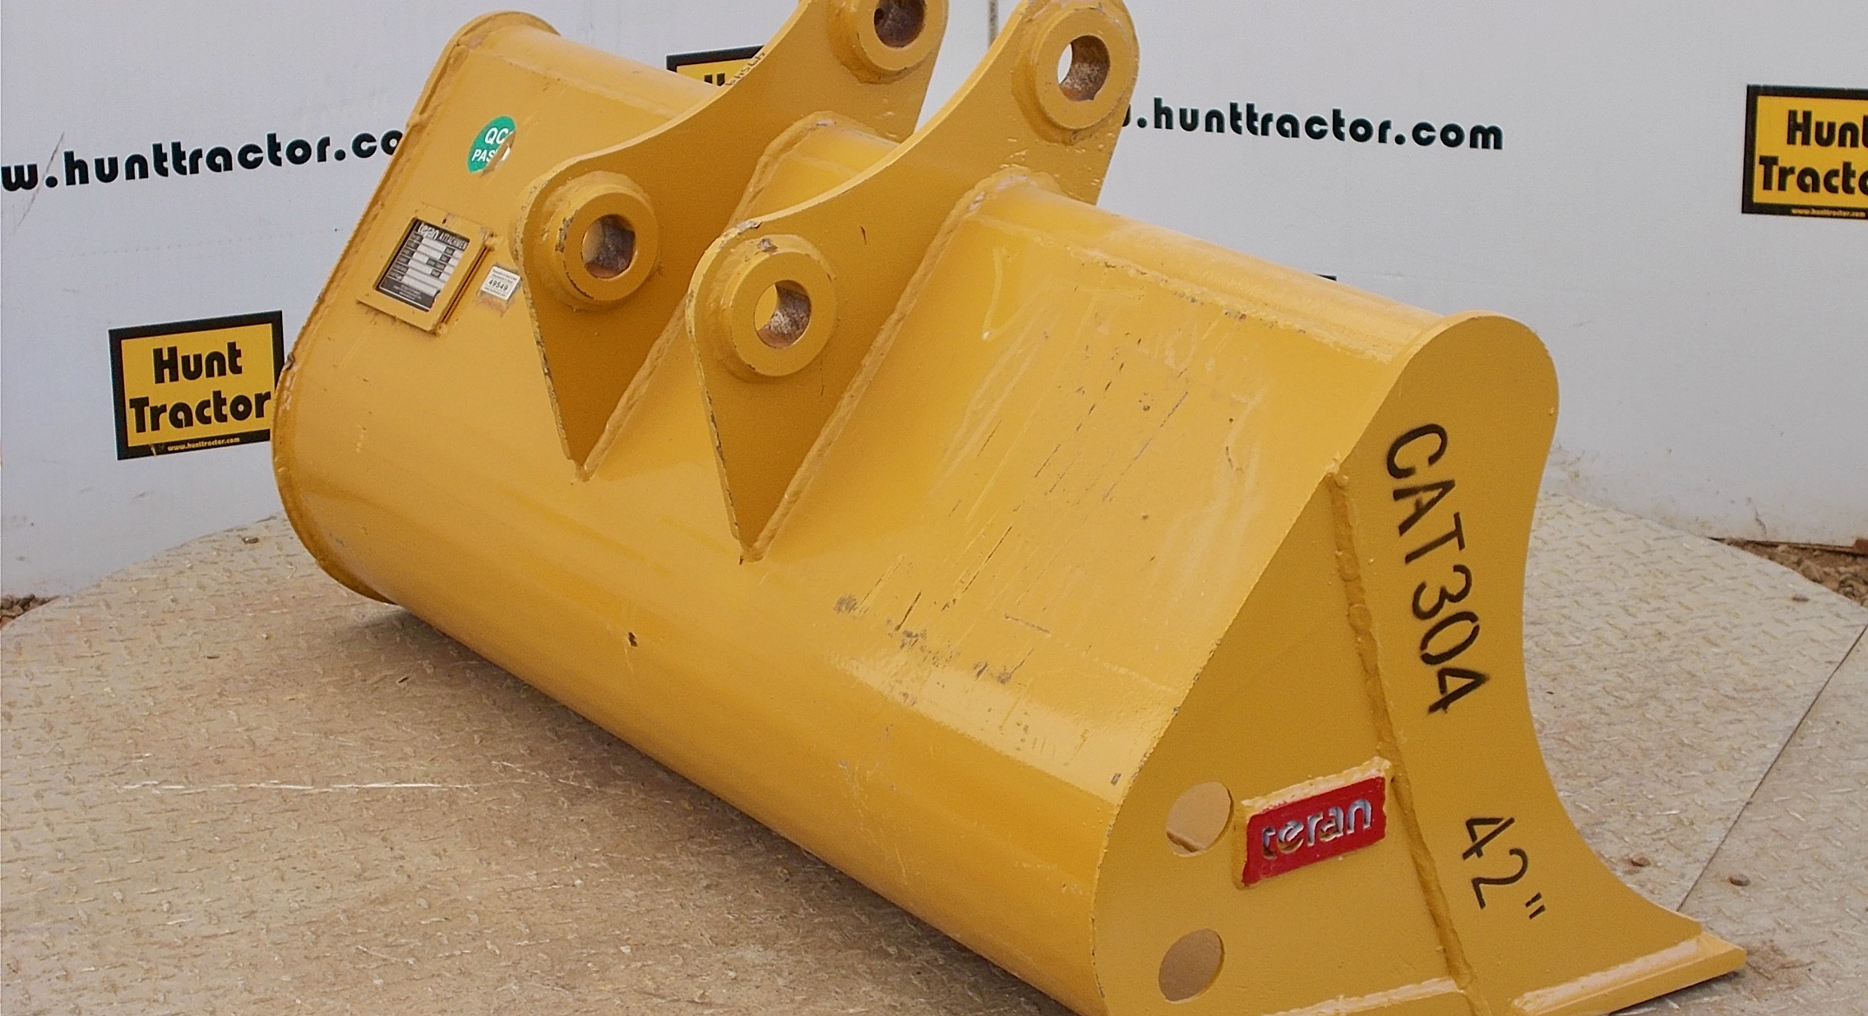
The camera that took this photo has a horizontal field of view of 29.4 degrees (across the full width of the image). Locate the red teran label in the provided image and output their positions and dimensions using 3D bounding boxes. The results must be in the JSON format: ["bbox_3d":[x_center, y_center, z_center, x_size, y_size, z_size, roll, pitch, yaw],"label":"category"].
[{"bbox_3d":[0.221,0.186,2.082,0.105,0.045,0.009,-13,27,-30],"label":"red teran label"}]

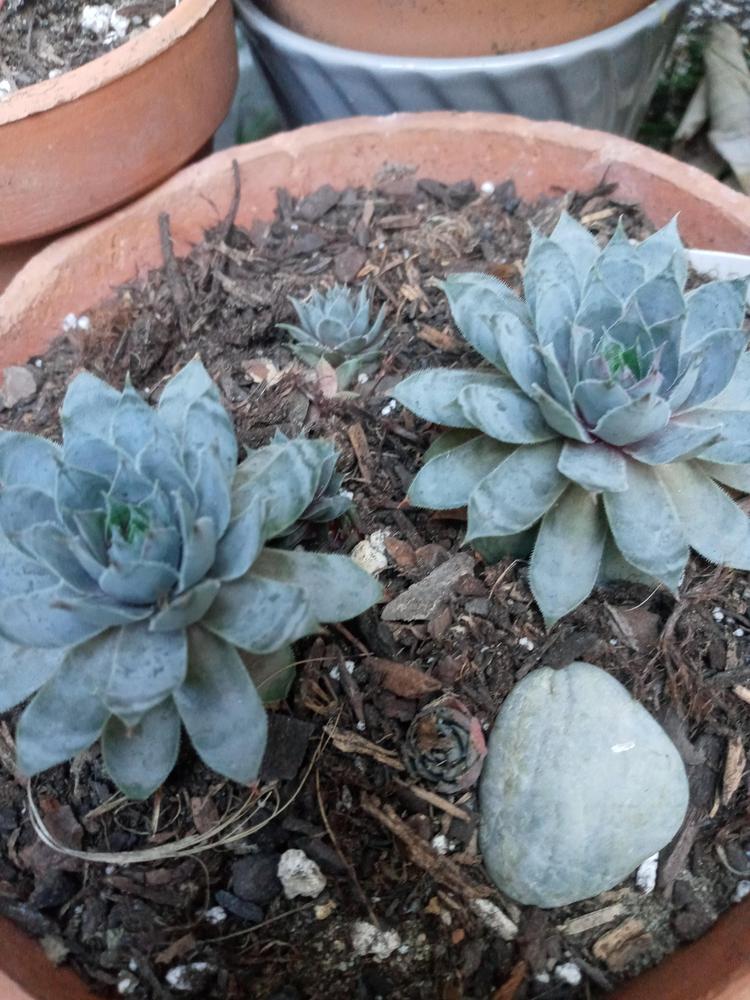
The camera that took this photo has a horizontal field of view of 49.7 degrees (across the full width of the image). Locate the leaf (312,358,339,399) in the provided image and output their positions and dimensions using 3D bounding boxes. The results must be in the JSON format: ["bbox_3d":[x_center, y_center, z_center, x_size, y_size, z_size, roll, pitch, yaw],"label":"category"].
[{"bbox_3d":[-0.020,-0.048,0.319,0.009,0.005,0.018,-14,77,1],"label":"leaf"}]

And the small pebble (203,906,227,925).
[{"bbox_3d":[-0.044,0.114,0.222,0.005,0.003,0.004,-22,58,-4],"label":"small pebble"}]

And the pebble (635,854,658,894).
[{"bbox_3d":[0.071,0.098,0.213,0.005,0.004,0.010,8,61,14],"label":"pebble"}]

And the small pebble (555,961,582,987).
[{"bbox_3d":[0.052,0.127,0.217,0.007,0.007,0.006,-11,60,4],"label":"small pebble"}]

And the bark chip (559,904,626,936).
[{"bbox_3d":[0.049,0.094,0.181,0.014,0.003,0.003,-18,61,2],"label":"bark chip"}]

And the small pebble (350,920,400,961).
[{"bbox_3d":[0.000,0.123,0.227,0.014,0.010,0.010,5,63,13],"label":"small pebble"}]

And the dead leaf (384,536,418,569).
[{"bbox_3d":[0.008,0.017,0.272,0.007,0.003,0.014,-40,61,-14],"label":"dead leaf"}]

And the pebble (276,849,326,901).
[{"bbox_3d":[-0.021,0.103,0.223,0.011,0.008,0.014,-33,60,-11],"label":"pebble"}]

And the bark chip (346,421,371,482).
[{"bbox_3d":[-0.004,-0.014,0.247,0.004,0.003,0.019,-16,61,3],"label":"bark chip"}]

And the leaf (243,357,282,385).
[{"bbox_3d":[-0.046,-0.051,0.321,0.009,0.004,0.019,-40,61,-15],"label":"leaf"}]

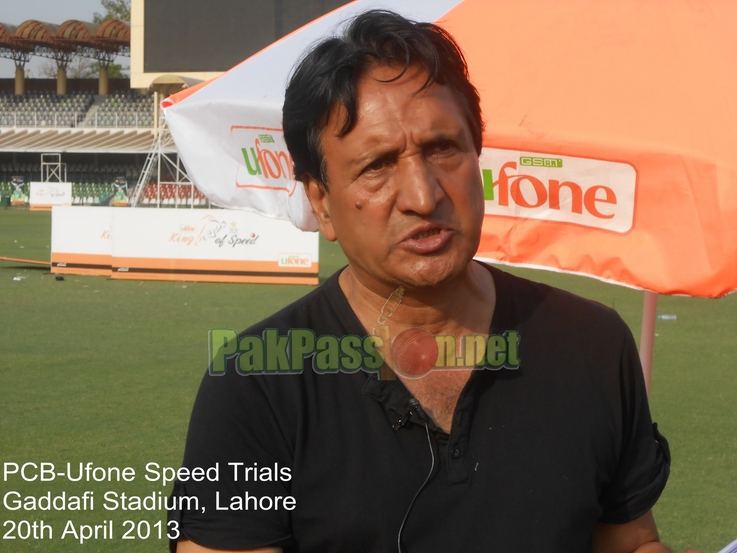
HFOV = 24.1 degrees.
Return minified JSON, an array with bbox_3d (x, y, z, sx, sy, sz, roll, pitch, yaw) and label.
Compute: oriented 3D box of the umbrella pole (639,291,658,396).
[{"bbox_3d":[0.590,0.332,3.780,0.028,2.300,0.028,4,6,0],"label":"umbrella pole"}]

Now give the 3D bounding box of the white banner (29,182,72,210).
[{"bbox_3d":[-17.085,-4.298,92.900,2.440,1.524,0.060,-1,4,-36],"label":"white banner"}]

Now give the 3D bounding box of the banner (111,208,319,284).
[{"bbox_3d":[-2.616,-0.529,29.097,3.660,1.220,0.060,2,1,14],"label":"banner"}]

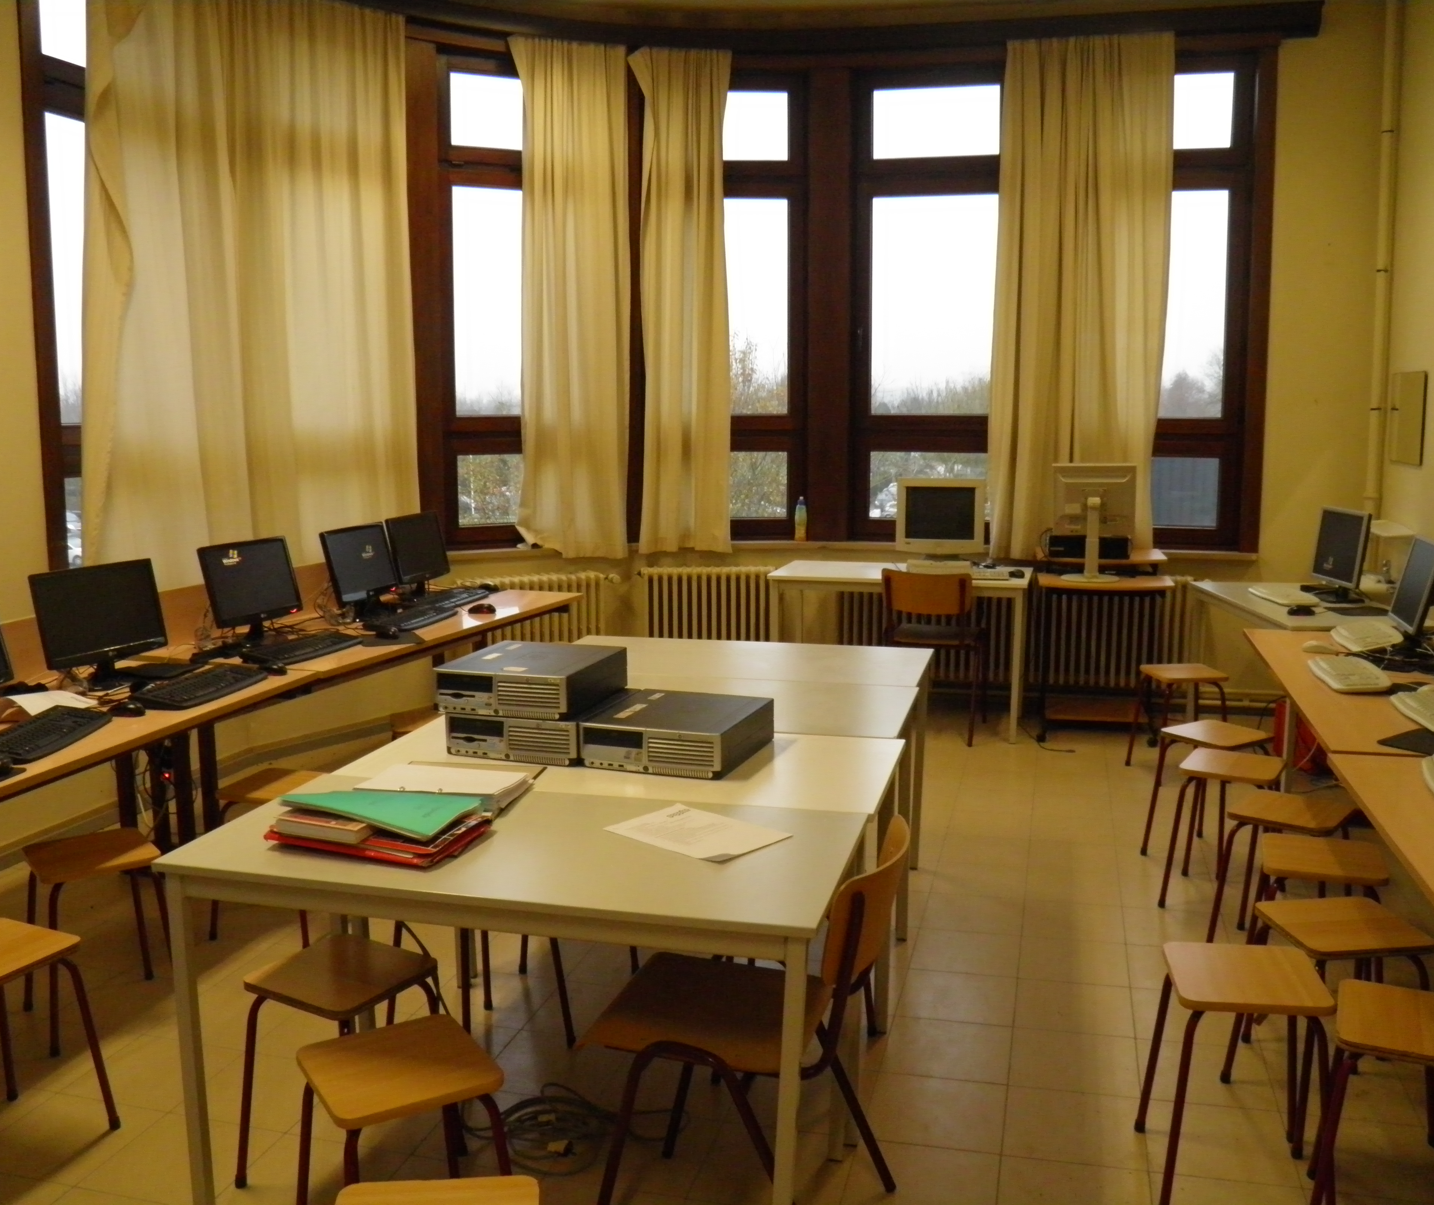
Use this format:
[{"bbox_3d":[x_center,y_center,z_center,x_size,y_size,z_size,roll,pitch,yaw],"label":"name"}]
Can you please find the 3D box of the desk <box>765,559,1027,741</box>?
[{"bbox_3d":[0.924,0.225,6.509,1.210,0.766,0.620,3,9,15],"label":"desk"}]

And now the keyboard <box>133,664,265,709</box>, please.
[{"bbox_3d":[-1.472,0.240,3.734,0.165,0.035,0.450,1,9,11],"label":"keyboard"}]

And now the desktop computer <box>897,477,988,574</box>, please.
[{"bbox_3d":[1.117,-0.385,6.464,0.425,0.455,0.420,2,9,13],"label":"desktop computer"}]

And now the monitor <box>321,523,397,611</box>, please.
[{"bbox_3d":[-1.383,-0.118,5.068,0.190,0.365,0.440,2,9,18],"label":"monitor"}]

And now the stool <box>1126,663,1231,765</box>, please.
[{"bbox_3d":[1.984,0.517,5.542,0.330,0.450,0.330,-1,9,-4],"label":"stool"}]

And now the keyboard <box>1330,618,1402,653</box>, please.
[{"bbox_3d":[2.245,0.110,4.497,0.165,0.028,0.440,-10,6,16],"label":"keyboard"}]

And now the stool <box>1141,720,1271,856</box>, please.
[{"bbox_3d":[1.711,0.665,4.461,0.325,0.452,0.325,-6,10,-34],"label":"stool"}]

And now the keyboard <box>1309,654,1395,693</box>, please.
[{"bbox_3d":[1.878,0.206,3.865,0.160,0.035,0.435,2,9,14],"label":"keyboard"}]

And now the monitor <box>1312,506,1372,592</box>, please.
[{"bbox_3d":[2.579,-0.196,5.363,0.200,0.380,0.375,0,9,-2],"label":"monitor"}]

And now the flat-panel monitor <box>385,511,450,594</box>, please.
[{"bbox_3d":[-1.279,-0.192,5.576,0.170,0.365,0.440,3,9,16],"label":"flat-panel monitor"}]

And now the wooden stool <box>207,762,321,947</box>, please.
[{"bbox_3d":[-1.319,0.766,3.958,0.330,0.448,0.330,2,9,10],"label":"wooden stool"}]

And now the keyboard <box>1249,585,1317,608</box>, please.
[{"bbox_3d":[2.368,-0.032,5.438,0.165,0.028,0.450,-2,8,7],"label":"keyboard"}]

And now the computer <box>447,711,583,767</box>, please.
[{"bbox_3d":[-0.415,0.290,3.178,0.338,0.100,0.379,3,9,19],"label":"computer"}]

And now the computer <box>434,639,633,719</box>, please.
[{"bbox_3d":[-0.447,0.186,3.193,0.338,0.100,0.379,2,9,17],"label":"computer"}]

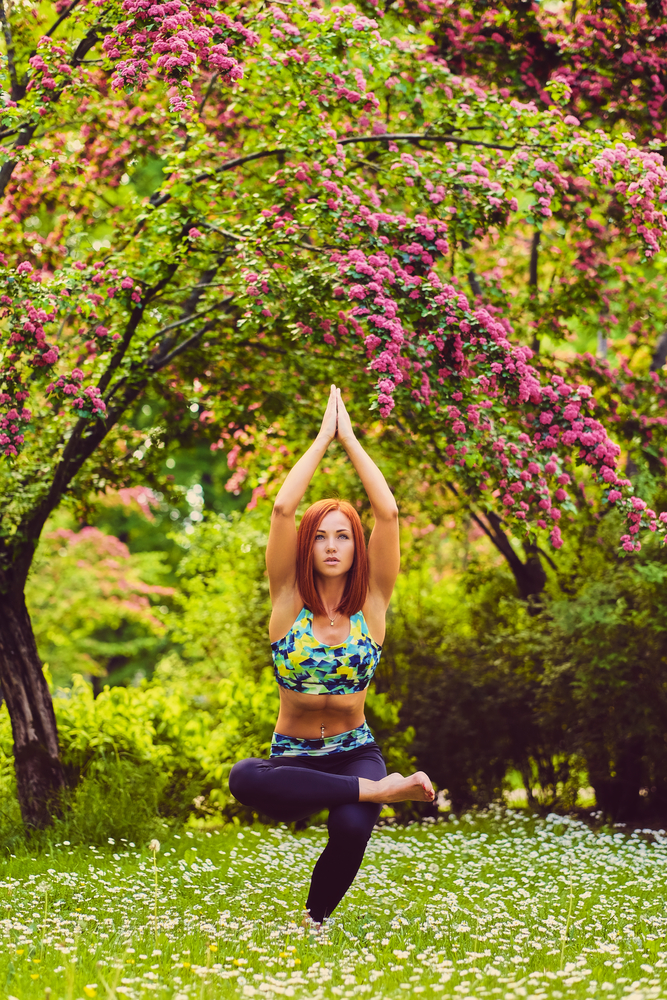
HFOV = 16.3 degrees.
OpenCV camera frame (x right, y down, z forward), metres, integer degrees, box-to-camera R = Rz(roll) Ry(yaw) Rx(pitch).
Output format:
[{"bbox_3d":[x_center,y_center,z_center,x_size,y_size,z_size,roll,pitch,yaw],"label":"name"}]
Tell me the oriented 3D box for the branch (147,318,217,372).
[{"bbox_3d":[-0.580,-0.589,8.900,0.267,0.206,0.120,0,-1,0],"label":"branch"}]

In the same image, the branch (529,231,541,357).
[{"bbox_3d":[0.930,-0.960,10.800,0.056,0.574,0.060,0,-1,0],"label":"branch"}]

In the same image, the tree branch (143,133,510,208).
[{"bbox_3d":[0.004,-1.144,8.100,1.300,0.270,0.300,0,-1,9],"label":"tree branch"}]

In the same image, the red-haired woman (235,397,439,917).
[{"bbox_3d":[-0.006,0.457,6.900,0.600,1.580,0.600,0,-1,0],"label":"red-haired woman"}]

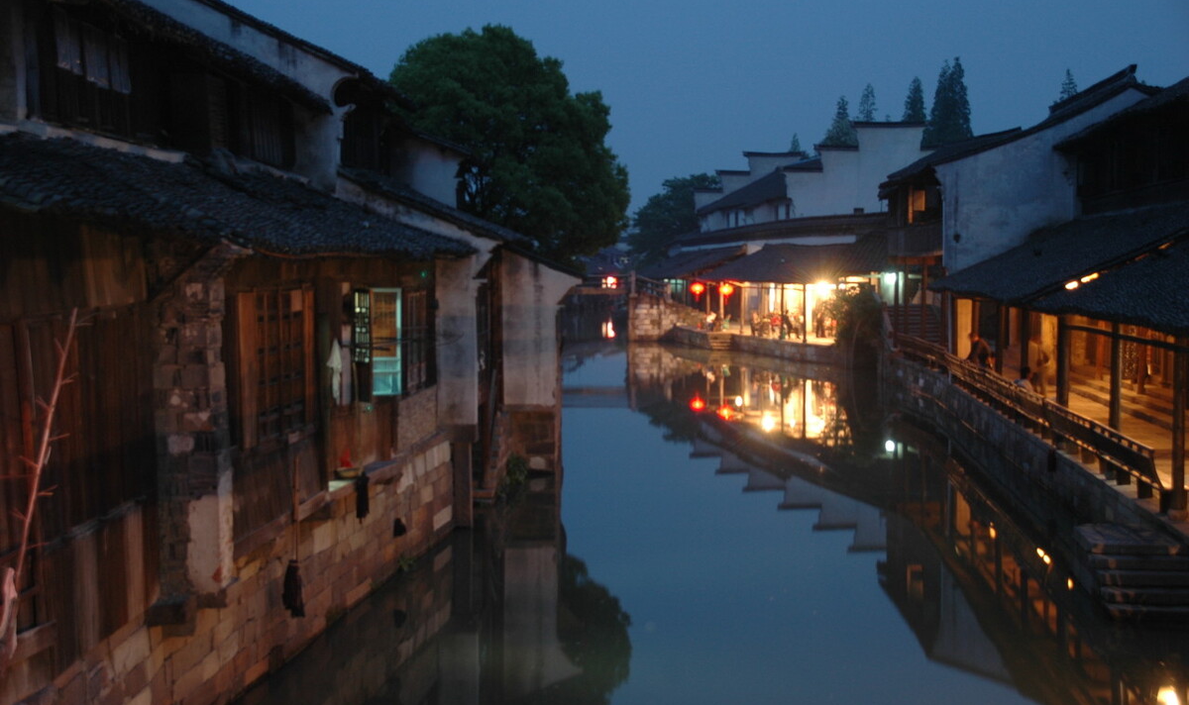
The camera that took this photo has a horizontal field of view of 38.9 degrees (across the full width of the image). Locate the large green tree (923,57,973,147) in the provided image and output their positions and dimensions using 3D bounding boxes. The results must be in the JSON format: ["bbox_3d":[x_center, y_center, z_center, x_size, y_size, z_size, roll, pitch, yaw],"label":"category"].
[{"bbox_3d":[26.940,-12.999,128.000,4.800,18.500,4.800,0,3,0],"label":"large green tree"}]

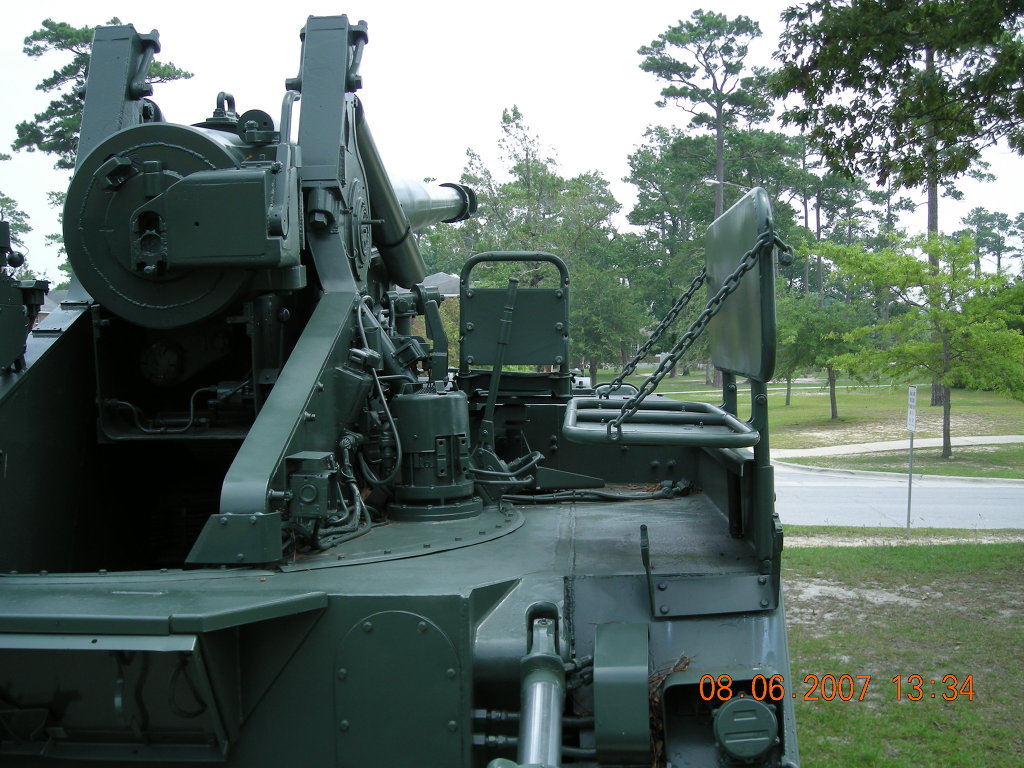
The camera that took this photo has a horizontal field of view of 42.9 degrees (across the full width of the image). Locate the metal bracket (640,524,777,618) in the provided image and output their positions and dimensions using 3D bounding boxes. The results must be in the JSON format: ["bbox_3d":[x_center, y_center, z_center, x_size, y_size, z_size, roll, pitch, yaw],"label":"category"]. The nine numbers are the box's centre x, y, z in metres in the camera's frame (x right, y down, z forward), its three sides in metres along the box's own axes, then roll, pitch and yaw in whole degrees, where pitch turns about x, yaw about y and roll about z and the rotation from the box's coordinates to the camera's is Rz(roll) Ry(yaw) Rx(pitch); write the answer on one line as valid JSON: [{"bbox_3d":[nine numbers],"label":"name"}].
[{"bbox_3d":[0.405,0.376,2.630,0.265,0.180,0.105,0,1,-2],"label":"metal bracket"}]

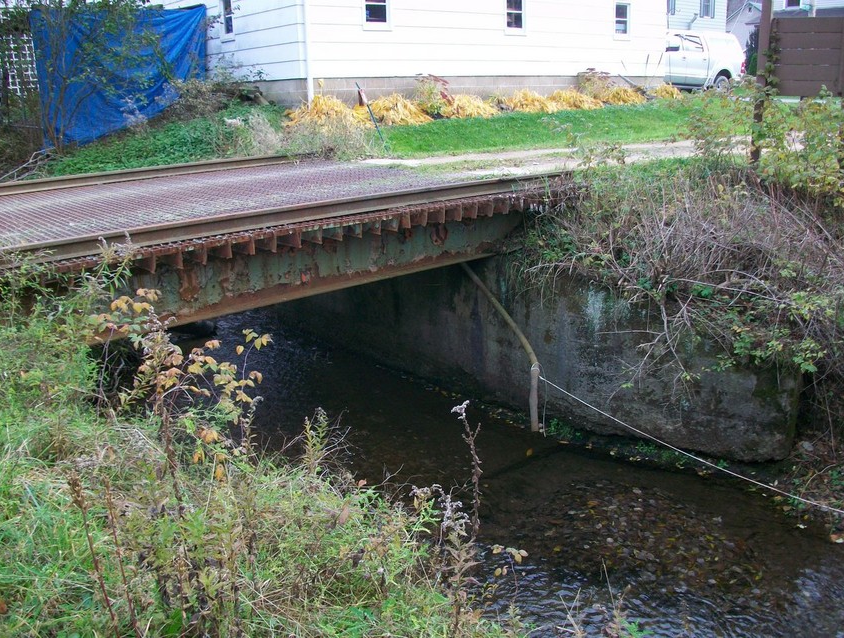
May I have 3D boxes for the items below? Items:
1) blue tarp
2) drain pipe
[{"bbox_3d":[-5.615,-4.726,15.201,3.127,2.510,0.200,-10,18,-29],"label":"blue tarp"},{"bbox_3d":[0.628,0.192,6.310,0.140,1.279,0.928,-14,20,-38],"label":"drain pipe"}]

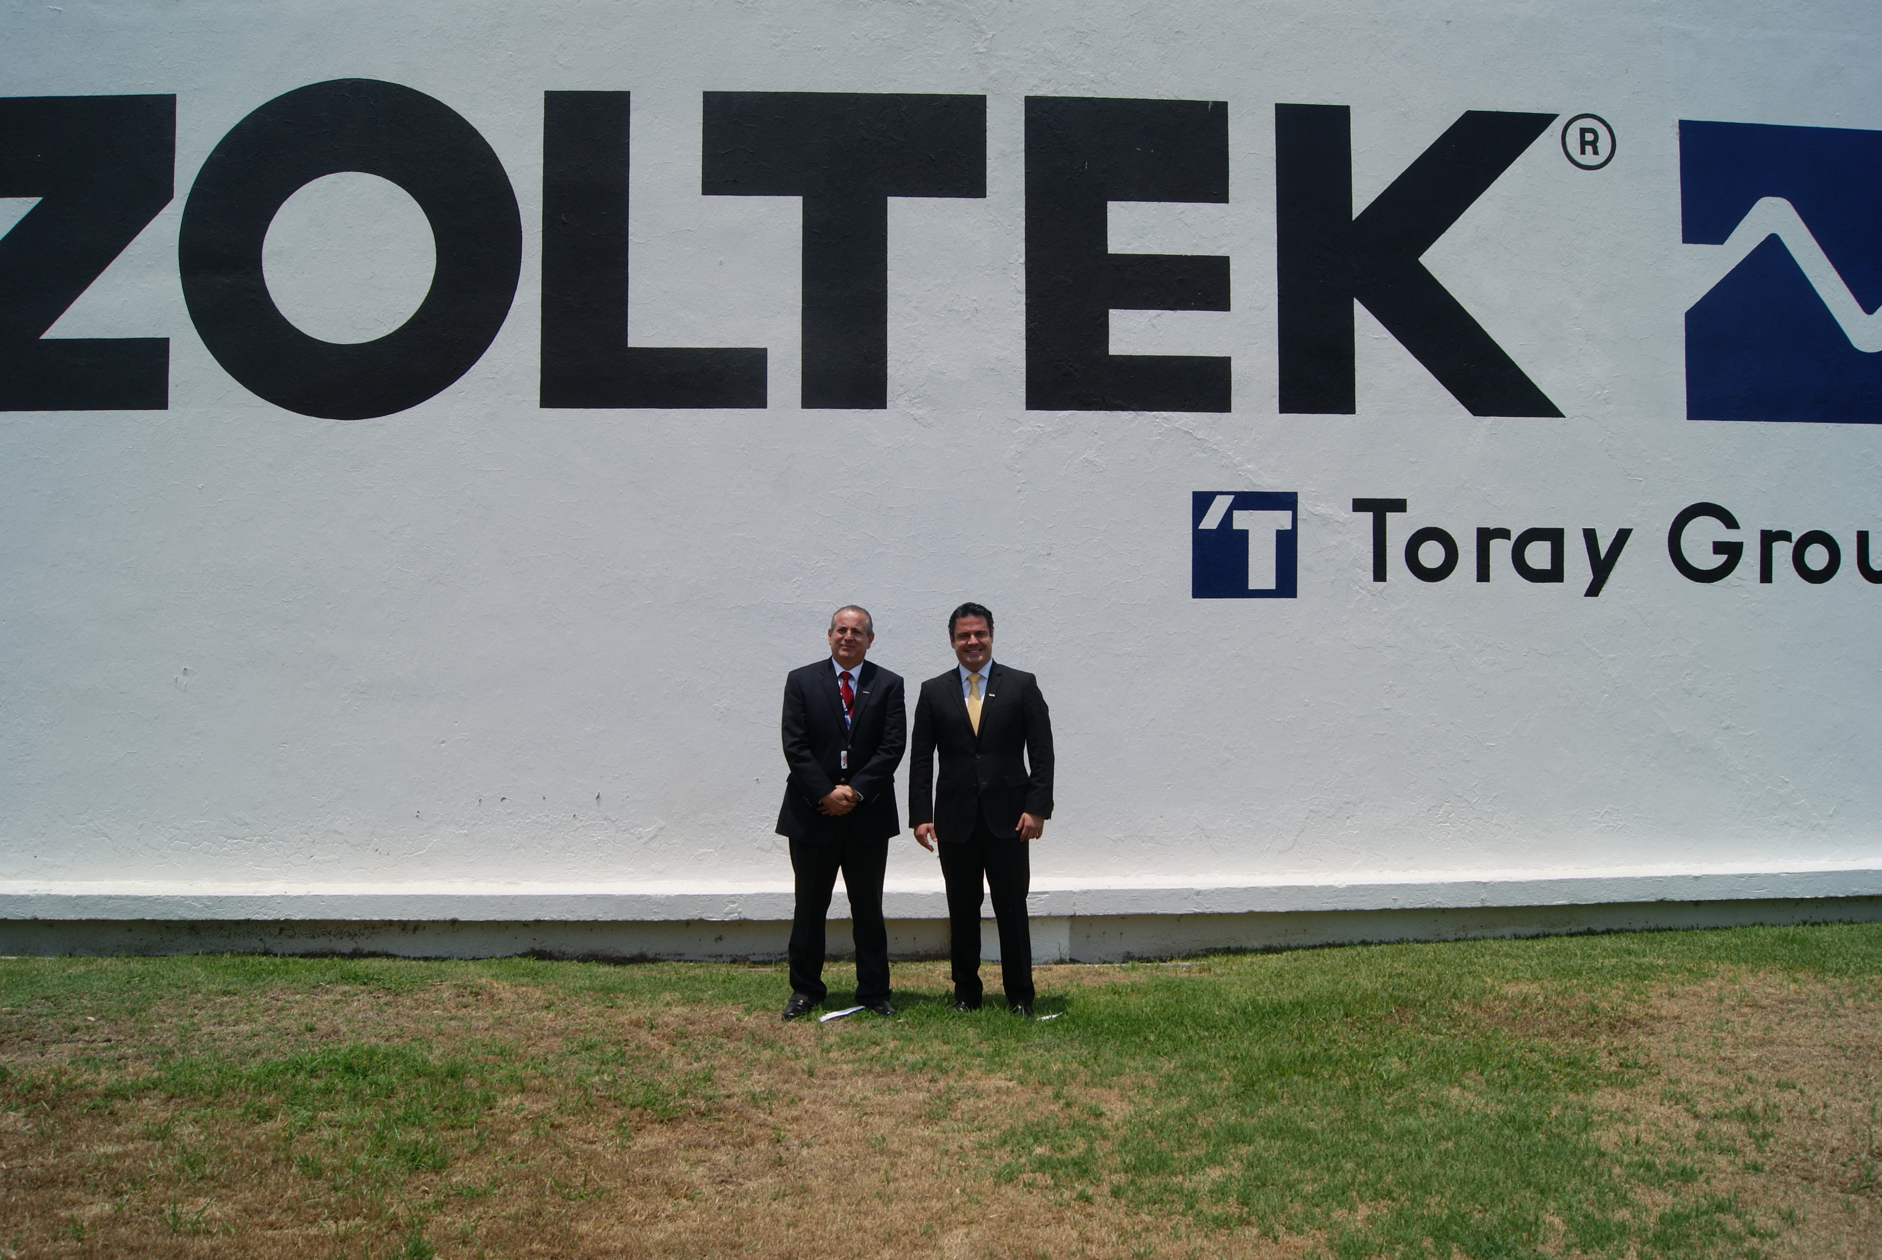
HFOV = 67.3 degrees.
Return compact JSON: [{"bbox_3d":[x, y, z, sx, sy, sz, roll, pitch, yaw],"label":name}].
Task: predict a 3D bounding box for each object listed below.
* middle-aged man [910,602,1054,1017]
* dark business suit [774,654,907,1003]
[{"bbox_3d":[0.176,0.760,6.050,0.615,1.759,0.370,0,0,3],"label":"middle-aged man"},{"bbox_3d":[-0.423,0.856,6.030,0.545,1.474,0.360,0,0,1],"label":"dark business suit"}]

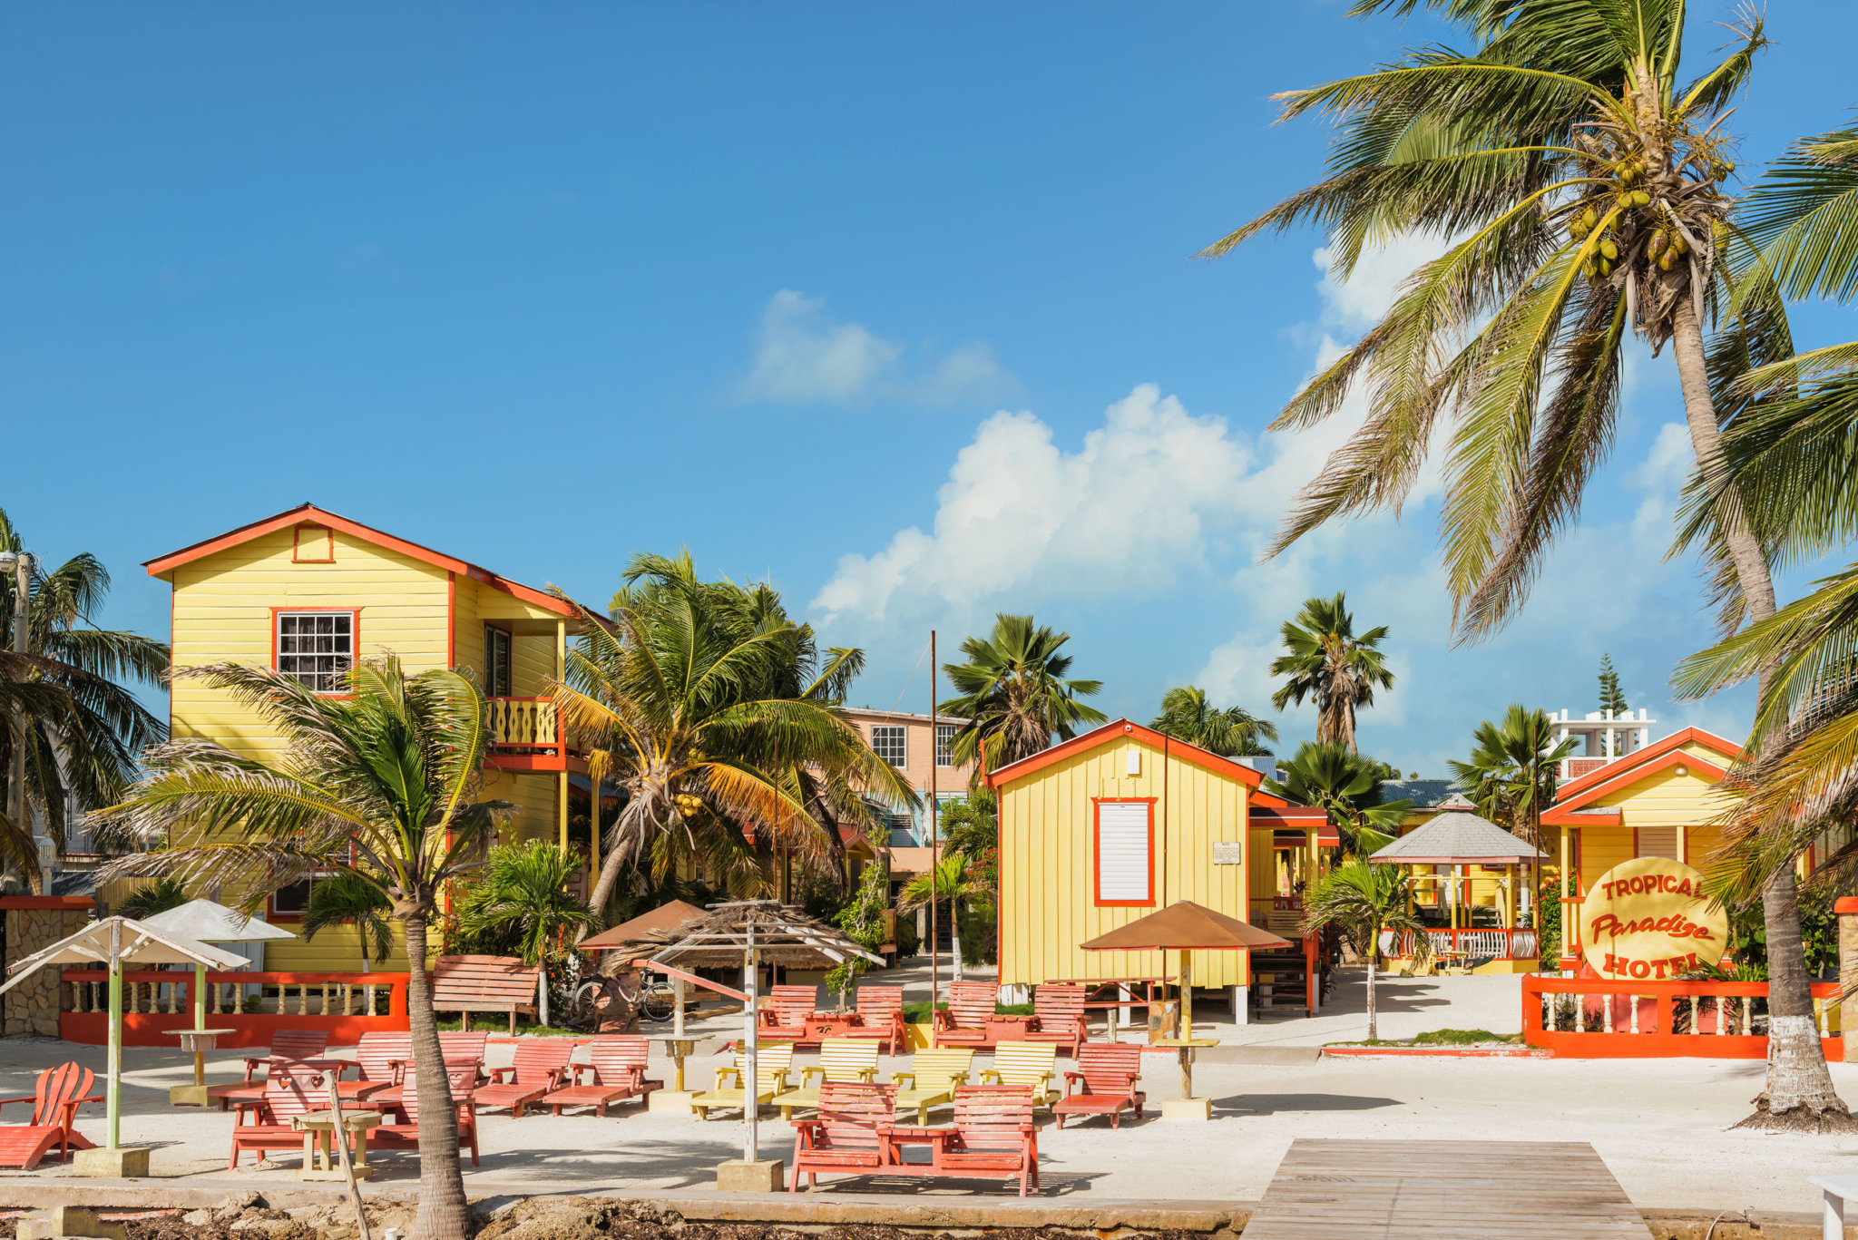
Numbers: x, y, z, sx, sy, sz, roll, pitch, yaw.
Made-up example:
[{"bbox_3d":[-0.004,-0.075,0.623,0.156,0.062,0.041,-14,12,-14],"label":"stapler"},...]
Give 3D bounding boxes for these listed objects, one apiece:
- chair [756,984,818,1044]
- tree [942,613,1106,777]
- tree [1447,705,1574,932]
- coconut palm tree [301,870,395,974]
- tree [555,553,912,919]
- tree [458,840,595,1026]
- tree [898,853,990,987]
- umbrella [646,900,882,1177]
[{"bbox_3d":[-1.780,4.996,32.300,0.680,0.900,0.820,-1,-6,13],"label":"chair"},{"bbox_3d":[2.042,3.836,55.897,3.500,8.000,3.500,0,-6,0],"label":"tree"},{"bbox_3d":[15.570,5.697,68.776,3.400,6.880,3.400,0,-6,0],"label":"tree"},{"bbox_3d":[-8.545,4.896,38.000,1.500,2.490,1.500,0,-6,0],"label":"coconut palm tree"},{"bbox_3d":[-3.150,2.693,41.642,5.800,7.500,5.600,0,-6,0],"label":"tree"},{"bbox_3d":[-6.150,4.702,39.034,2.000,2.850,2.000,0,-5,0],"label":"tree"},{"bbox_3d":[0.250,4.716,38.521,1.500,2.550,1.500,0,-6,0],"label":"tree"},{"bbox_3d":[-1.316,3.054,18.586,1.900,2.100,1.900,0,-6,0],"label":"umbrella"}]

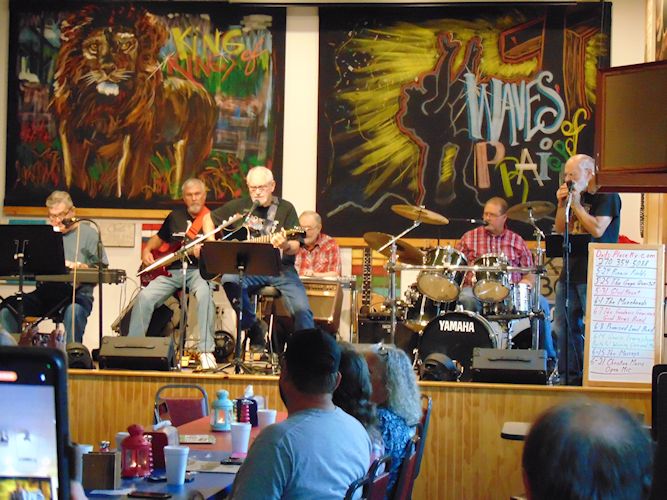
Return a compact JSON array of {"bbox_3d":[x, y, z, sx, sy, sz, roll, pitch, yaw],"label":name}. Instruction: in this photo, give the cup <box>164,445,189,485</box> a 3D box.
[{"bbox_3d":[-0.596,0.819,5.200,0.094,0.140,0.094,1,-3,0],"label":"cup"}]

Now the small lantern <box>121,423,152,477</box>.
[{"bbox_3d":[-0.777,0.797,5.400,0.122,0.205,0.122,1,-3,0],"label":"small lantern"}]

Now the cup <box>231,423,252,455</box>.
[{"bbox_3d":[-0.430,0.883,6.400,0.094,0.140,0.094,1,-3,0],"label":"cup"}]

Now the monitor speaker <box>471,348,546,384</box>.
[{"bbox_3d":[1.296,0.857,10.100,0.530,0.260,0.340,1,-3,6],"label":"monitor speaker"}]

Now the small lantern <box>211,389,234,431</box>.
[{"bbox_3d":[-0.604,0.874,7.450,0.118,0.225,0.118,1,-3,0],"label":"small lantern"}]

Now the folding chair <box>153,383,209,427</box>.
[{"bbox_3d":[-0.940,1.343,8.947,0.430,0.900,0.500,3,-3,-25],"label":"folding chair"}]

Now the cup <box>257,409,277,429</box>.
[{"bbox_3d":[-0.343,0.906,7.100,0.094,0.138,0.094,1,-3,0],"label":"cup"}]

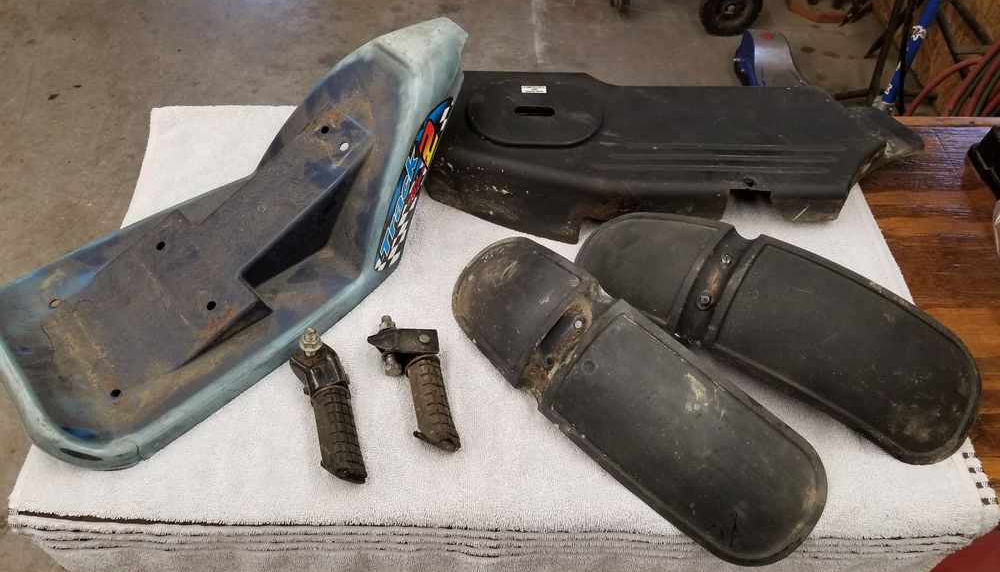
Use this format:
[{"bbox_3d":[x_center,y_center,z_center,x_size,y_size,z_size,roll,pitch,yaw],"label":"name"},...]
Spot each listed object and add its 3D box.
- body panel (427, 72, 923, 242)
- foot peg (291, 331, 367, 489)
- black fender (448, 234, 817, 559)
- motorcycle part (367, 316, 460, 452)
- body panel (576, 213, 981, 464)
[{"bbox_3d":[0.201,-0.158,0.888,0.575,0.089,0.217,1,47,-1],"label":"body panel"},{"bbox_3d":[-0.150,0.103,0.663,0.048,0.050,0.138,-17,50,-16],"label":"foot peg"},{"bbox_3d":[0.103,0.074,0.686,0.151,0.066,0.408,-35,57,-29],"label":"black fender"},{"bbox_3d":[-0.070,0.084,0.684,0.062,0.046,0.139,-18,50,-17],"label":"motorcycle part"},{"bbox_3d":[0.265,0.019,0.740,0.408,0.068,0.172,23,51,19],"label":"body panel"}]

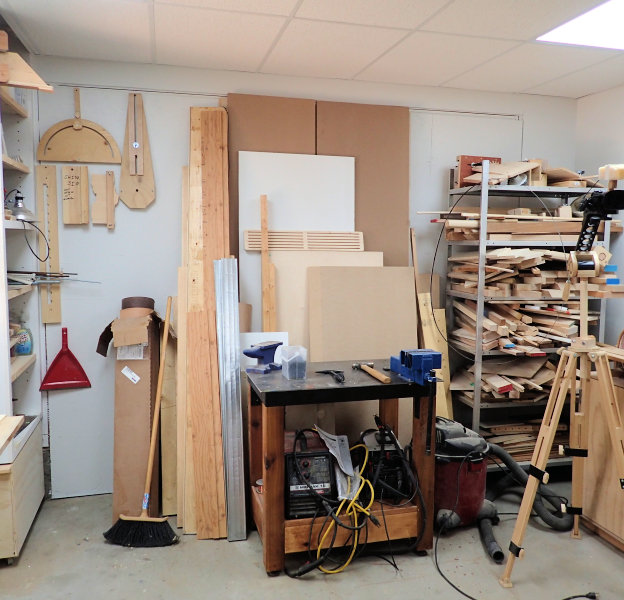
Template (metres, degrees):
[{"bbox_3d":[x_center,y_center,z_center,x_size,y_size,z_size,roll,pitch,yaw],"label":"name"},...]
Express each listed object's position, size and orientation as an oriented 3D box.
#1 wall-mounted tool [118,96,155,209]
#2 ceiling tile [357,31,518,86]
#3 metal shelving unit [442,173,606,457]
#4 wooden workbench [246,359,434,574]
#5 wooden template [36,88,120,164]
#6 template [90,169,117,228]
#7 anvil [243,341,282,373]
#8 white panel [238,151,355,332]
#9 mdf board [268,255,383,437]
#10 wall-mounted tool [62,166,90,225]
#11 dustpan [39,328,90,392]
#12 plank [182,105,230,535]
[{"bbox_3d":[-1.024,-0.868,3.365,0.202,0.654,0.042,-1,6,-15],"label":"wall-mounted tool"},{"bbox_3d":[0.675,-1.358,3.299,0.598,0.020,0.926,-1,6,-15],"label":"ceiling tile"},{"bbox_3d":[1.381,0.164,3.757,0.925,2.020,0.390,-1,6,-15],"label":"metal shelving unit"},{"bbox_3d":[0.118,0.821,3.001,0.852,0.888,0.566,-1,6,-15],"label":"wooden workbench"},{"bbox_3d":[-1.327,-0.990,3.277,0.447,0.408,0.032,-1,6,-15],"label":"wooden template"},{"bbox_3d":[-1.207,-0.580,3.370,0.128,0.335,0.030,-1,6,-15],"label":"template"},{"bbox_3d":[-0.248,0.299,2.955,0.095,0.135,0.228,6,8,44],"label":"anvil"},{"bbox_3d":[-0.085,0.130,3.658,0.738,2.070,0.020,-1,3,-15],"label":"white panel"},{"bbox_3d":[0.093,0.441,3.640,0.770,1.490,0.018,-1,0,-15],"label":"mdf board"},{"bbox_3d":[-1.355,-0.599,3.313,0.123,0.324,0.032,-1,6,-15],"label":"wall-mounted tool"},{"bbox_3d":[-1.451,0.347,3.374,0.275,0.361,0.073,-1,6,-15],"label":"dustpan"},{"bbox_3d":[-0.586,0.060,3.236,0.230,2.420,0.050,1,-9,-15],"label":"plank"}]

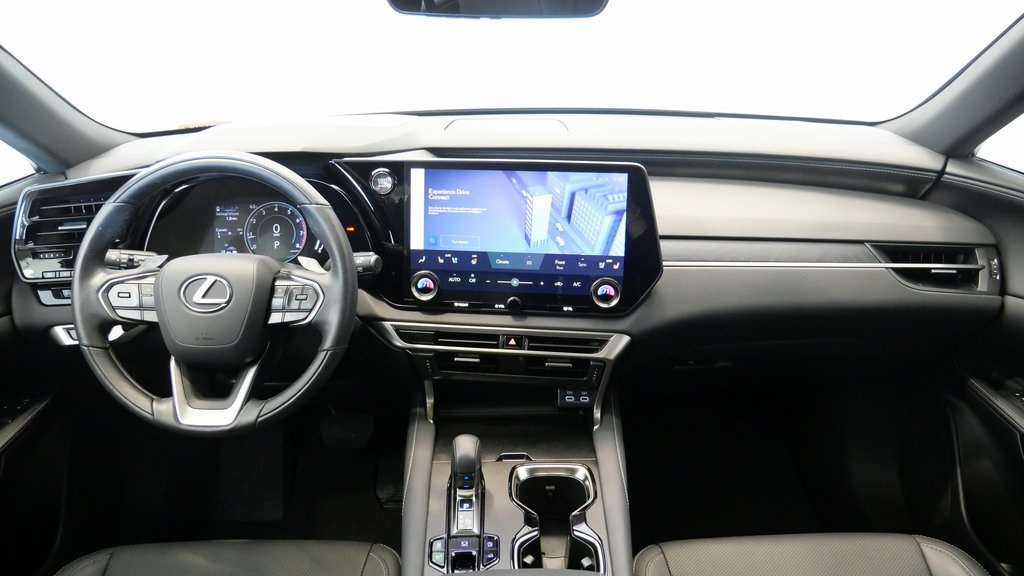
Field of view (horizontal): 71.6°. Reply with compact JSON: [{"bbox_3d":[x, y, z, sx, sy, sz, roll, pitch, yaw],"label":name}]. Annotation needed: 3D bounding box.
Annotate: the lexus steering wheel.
[{"bbox_3d":[-0.385,0.007,0.932,0.370,0.368,0.120,1,-1,-1],"label":"lexus steering wheel"}]

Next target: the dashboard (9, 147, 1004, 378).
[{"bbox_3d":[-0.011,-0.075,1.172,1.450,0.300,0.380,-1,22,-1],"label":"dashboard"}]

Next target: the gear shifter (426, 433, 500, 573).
[{"bbox_3d":[-0.061,0.269,0.883,0.089,0.080,0.169,-1,36,-1],"label":"gear shifter"}]

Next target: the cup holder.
[{"bbox_3d":[0.055,0.323,0.917,0.118,0.070,0.194,-1,36,-1],"label":"cup holder"}]

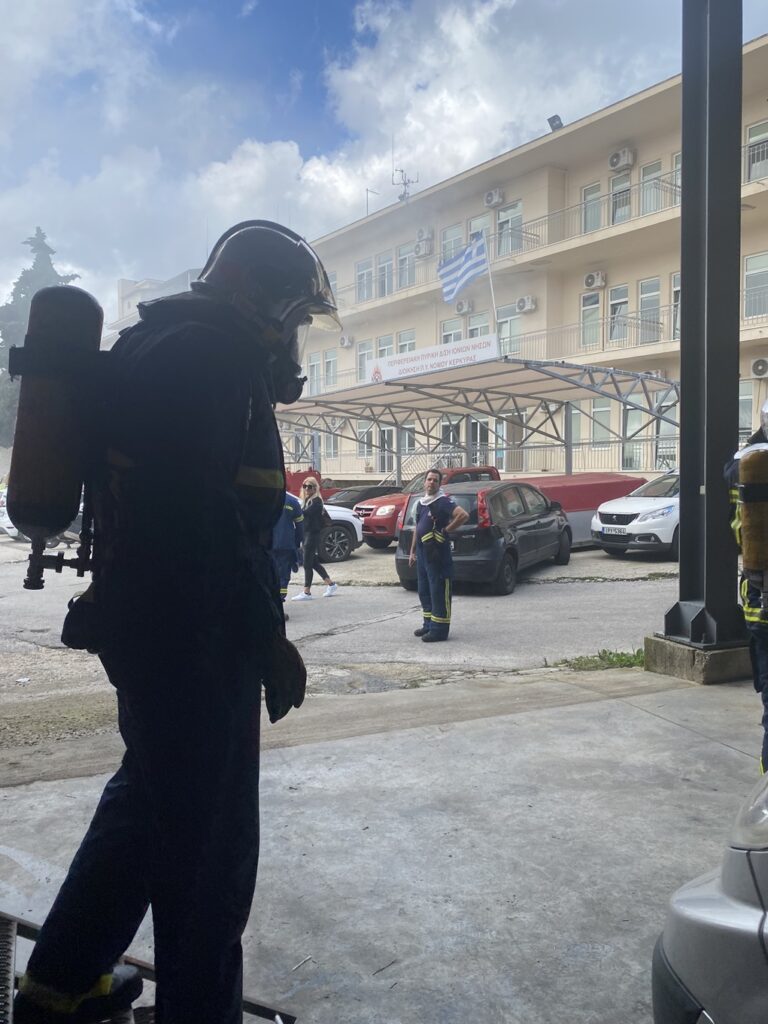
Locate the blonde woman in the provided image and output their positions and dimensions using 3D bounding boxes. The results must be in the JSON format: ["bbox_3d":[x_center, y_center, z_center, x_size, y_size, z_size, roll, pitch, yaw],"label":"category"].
[{"bbox_3d":[-0.964,0.371,10.675,0.600,1.690,0.460,-2,3,-25],"label":"blonde woman"}]

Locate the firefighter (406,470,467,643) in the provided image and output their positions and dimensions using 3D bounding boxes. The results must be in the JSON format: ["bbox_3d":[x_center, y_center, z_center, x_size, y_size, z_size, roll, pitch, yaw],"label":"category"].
[{"bbox_3d":[0.553,0.450,8.033,0.600,1.780,0.420,2,4,38],"label":"firefighter"}]

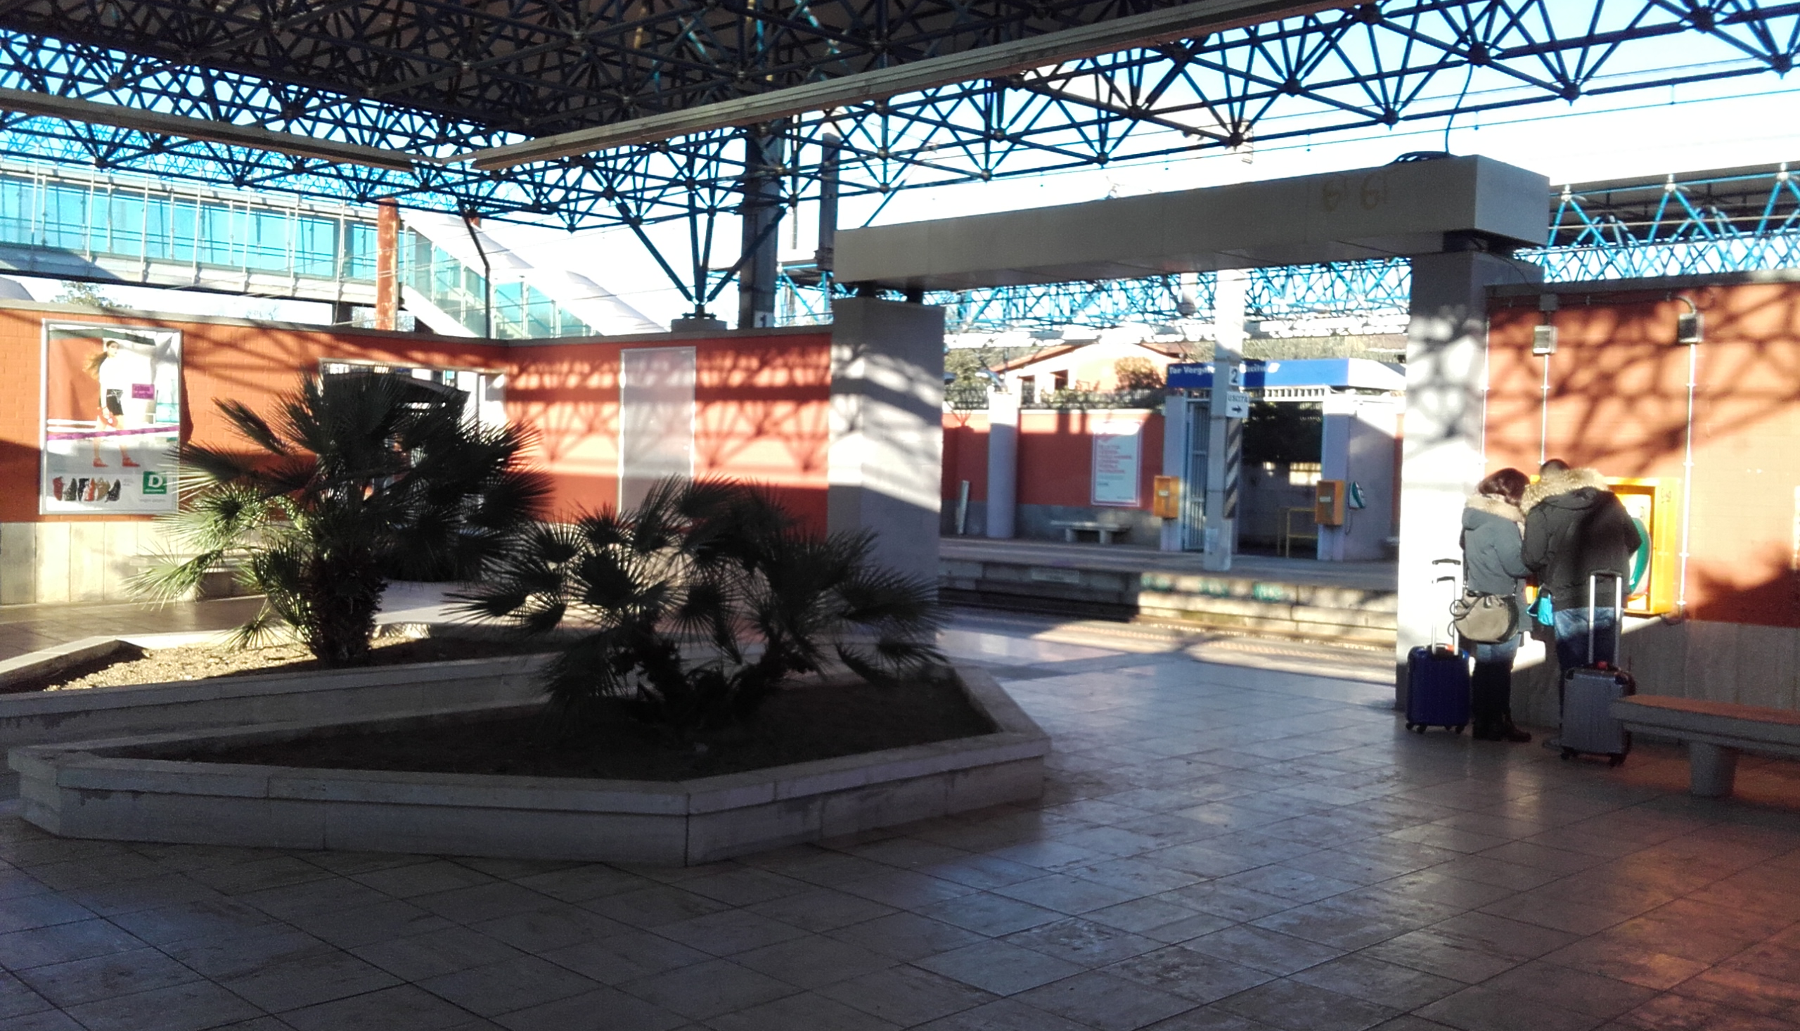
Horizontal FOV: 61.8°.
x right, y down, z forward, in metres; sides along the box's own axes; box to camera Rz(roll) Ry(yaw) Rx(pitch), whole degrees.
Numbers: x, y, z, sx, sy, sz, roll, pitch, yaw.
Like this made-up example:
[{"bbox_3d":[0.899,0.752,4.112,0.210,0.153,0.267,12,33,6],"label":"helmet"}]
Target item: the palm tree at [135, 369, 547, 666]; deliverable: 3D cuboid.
[{"bbox_3d":[-3.586,0.004,9.600,2.500,1.860,2.350,2,2,0],"label":"palm tree"}]

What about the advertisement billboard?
[{"bbox_3d":[-7.865,-0.961,15.000,1.330,1.910,0.070,0,3,-44],"label":"advertisement billboard"}]

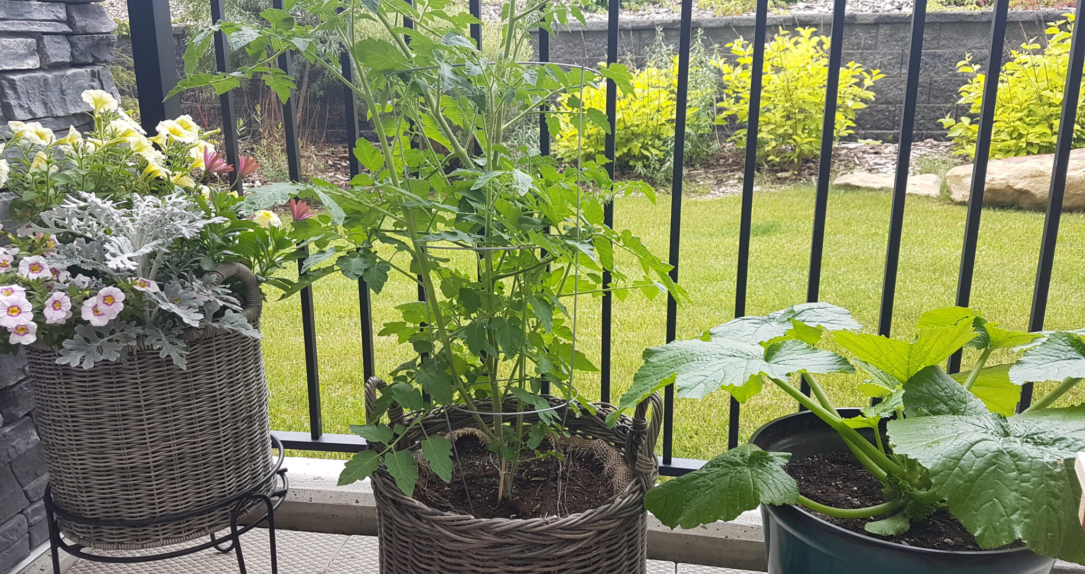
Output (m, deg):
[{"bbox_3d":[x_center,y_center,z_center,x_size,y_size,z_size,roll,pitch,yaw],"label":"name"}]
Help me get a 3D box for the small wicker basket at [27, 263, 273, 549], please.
[{"bbox_3d":[-0.573,0.147,1.216,0.315,0.348,0.315,2,15,10],"label":"small wicker basket"}]

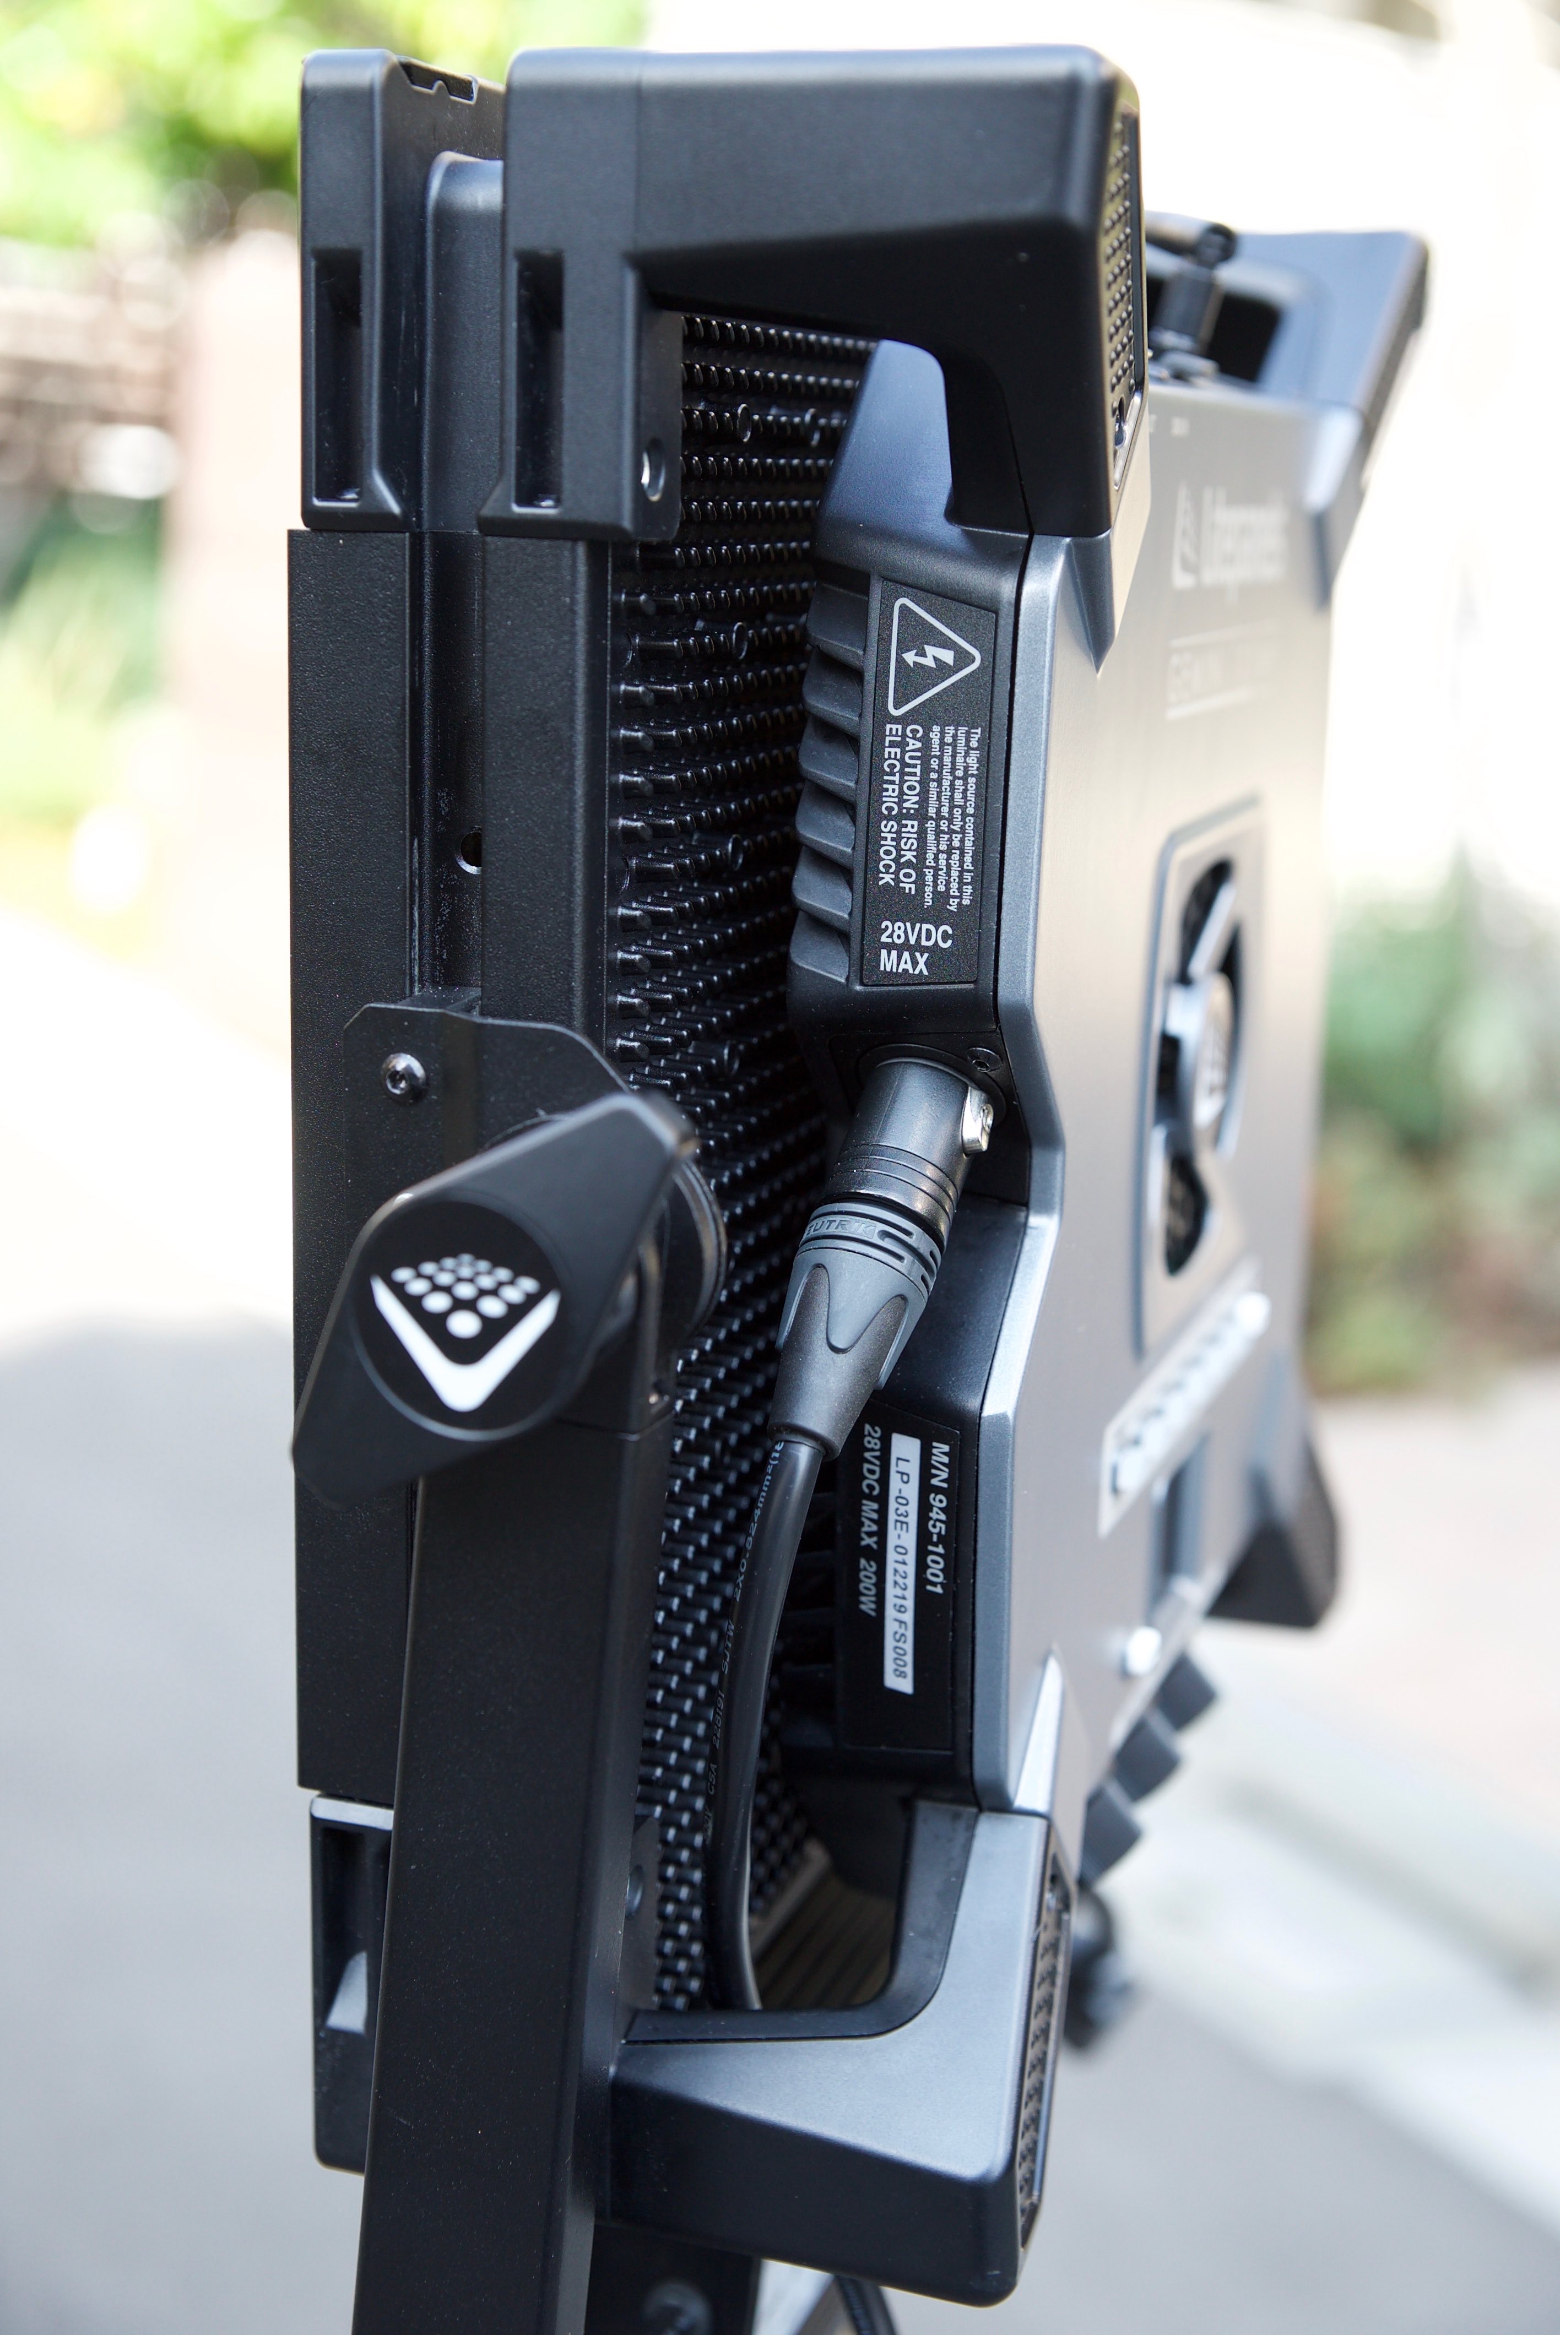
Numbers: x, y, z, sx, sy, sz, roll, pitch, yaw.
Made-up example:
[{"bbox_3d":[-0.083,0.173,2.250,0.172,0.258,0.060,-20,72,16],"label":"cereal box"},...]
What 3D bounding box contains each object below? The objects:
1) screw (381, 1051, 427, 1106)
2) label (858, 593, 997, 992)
[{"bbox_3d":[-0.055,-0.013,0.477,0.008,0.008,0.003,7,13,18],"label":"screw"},{"bbox_3d":[0.022,-0.055,0.468,0.018,0.058,0.001,7,13,18],"label":"label"}]

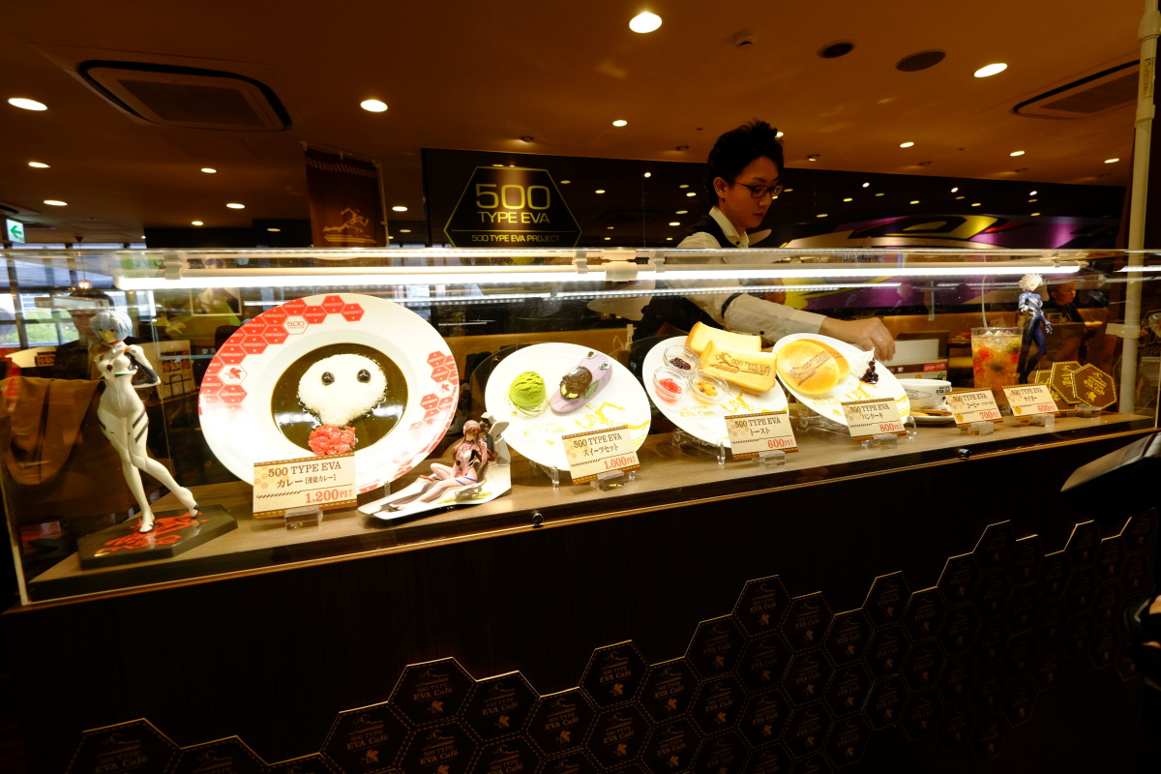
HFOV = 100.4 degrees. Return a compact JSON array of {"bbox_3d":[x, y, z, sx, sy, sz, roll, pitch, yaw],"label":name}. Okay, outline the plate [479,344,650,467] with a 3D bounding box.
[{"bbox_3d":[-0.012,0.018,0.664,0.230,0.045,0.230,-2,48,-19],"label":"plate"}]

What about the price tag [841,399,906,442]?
[{"bbox_3d":[0.413,0.046,0.680,0.091,0.055,0.004,-5,-17,-16],"label":"price tag"}]

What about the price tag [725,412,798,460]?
[{"bbox_3d":[0.231,0.061,0.618,0.091,0.055,0.004,-5,-17,-16],"label":"price tag"}]

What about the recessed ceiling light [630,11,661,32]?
[{"bbox_3d":[0.297,-1.667,2.208,0.145,0.030,0.145,-3,7,0],"label":"recessed ceiling light"}]

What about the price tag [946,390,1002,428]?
[{"bbox_3d":[0.595,0.032,0.730,0.091,0.055,0.004,-5,-17,-16],"label":"price tag"}]

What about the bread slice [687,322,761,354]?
[{"bbox_3d":[0.228,-0.065,0.765,0.105,0.055,0.027,7,-13,-10],"label":"bread slice"}]

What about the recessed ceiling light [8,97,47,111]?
[{"bbox_3d":[-3.039,-1.560,2.659,0.145,0.030,0.145,-5,7,-16],"label":"recessed ceiling light"}]

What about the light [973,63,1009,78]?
[{"bbox_3d":[2.370,-1.836,2.793,0.145,0.030,0.145,-5,7,-16],"label":"light"}]

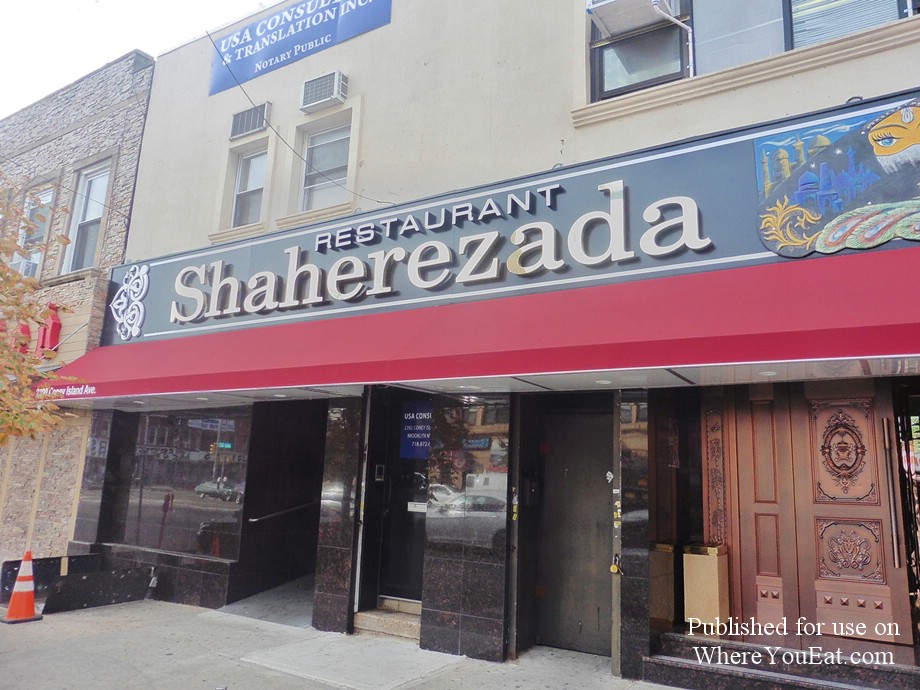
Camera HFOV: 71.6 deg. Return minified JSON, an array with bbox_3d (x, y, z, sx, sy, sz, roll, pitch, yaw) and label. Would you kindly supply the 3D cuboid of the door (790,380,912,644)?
[{"bbox_3d":[3.304,1.303,5.457,0.790,2.240,0.080,-4,-13,27],"label":"door"}]

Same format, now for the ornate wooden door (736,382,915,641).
[{"bbox_3d":[3.099,1.315,5.552,1.240,2.240,0.080,-4,-13,27],"label":"ornate wooden door"}]

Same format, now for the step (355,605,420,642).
[{"bbox_3d":[-0.610,2.794,6.338,0.830,0.180,0.290,-5,-13,30],"label":"step"}]

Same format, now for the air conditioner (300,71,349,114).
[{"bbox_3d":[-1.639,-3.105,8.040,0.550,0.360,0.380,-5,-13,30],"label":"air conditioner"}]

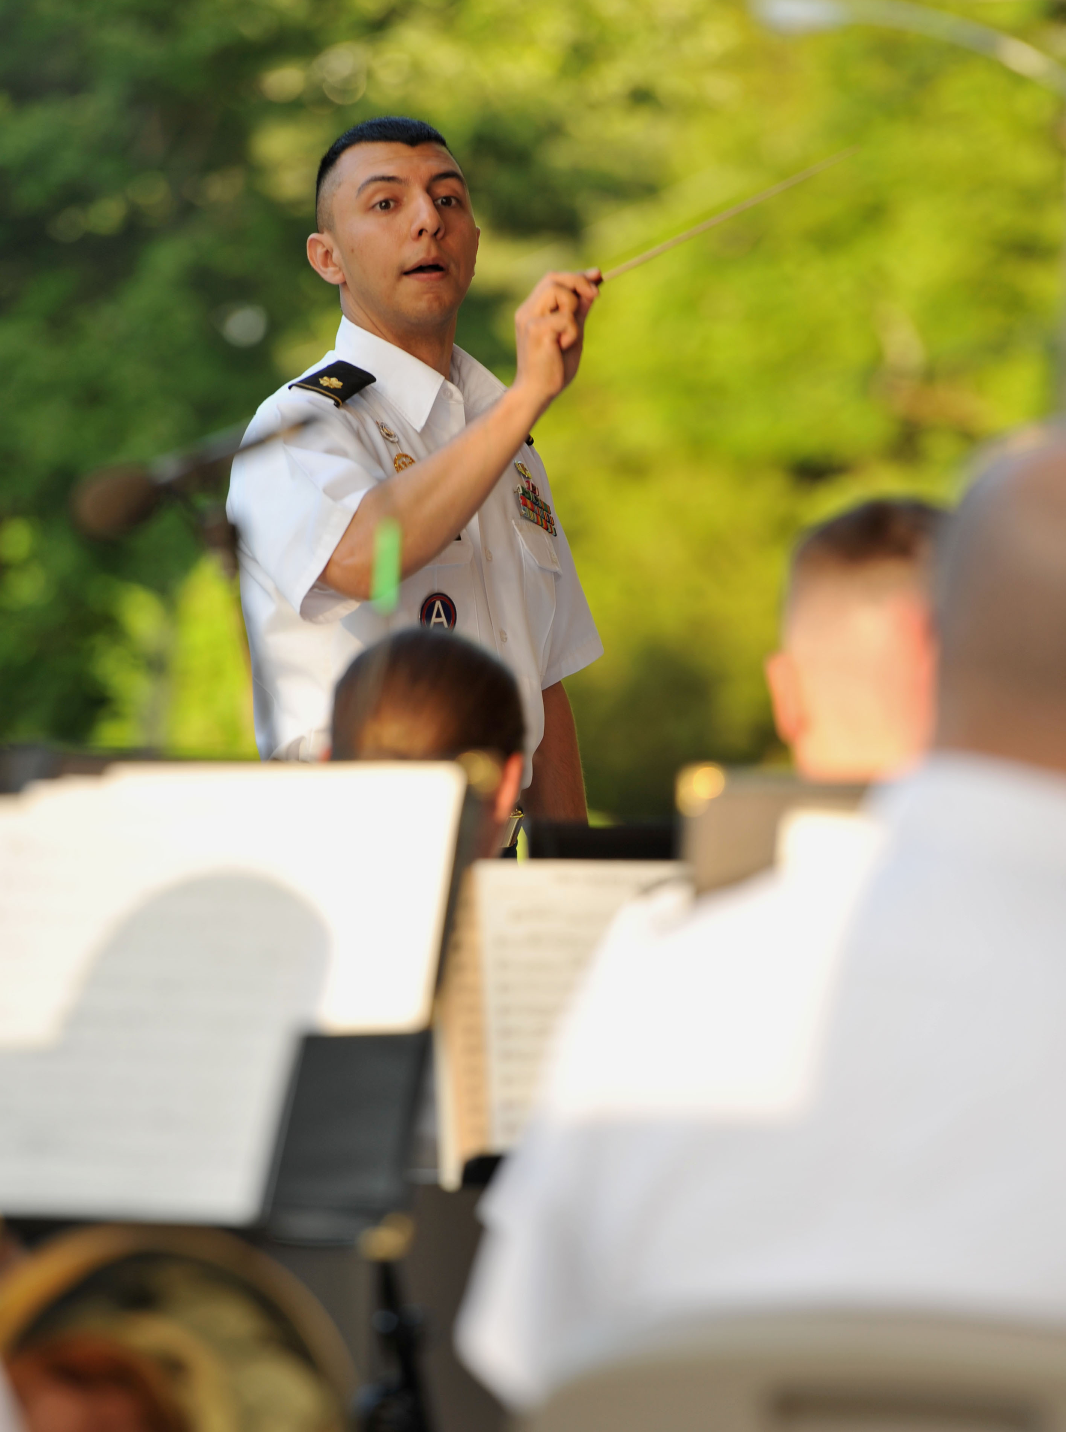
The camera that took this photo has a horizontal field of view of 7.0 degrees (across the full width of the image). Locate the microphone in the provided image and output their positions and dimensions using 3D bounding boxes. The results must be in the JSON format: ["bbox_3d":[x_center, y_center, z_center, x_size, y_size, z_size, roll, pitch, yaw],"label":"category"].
[{"bbox_3d":[-0.263,-0.191,6.750,0.195,0.054,0.052,-22,3,-13],"label":"microphone"}]

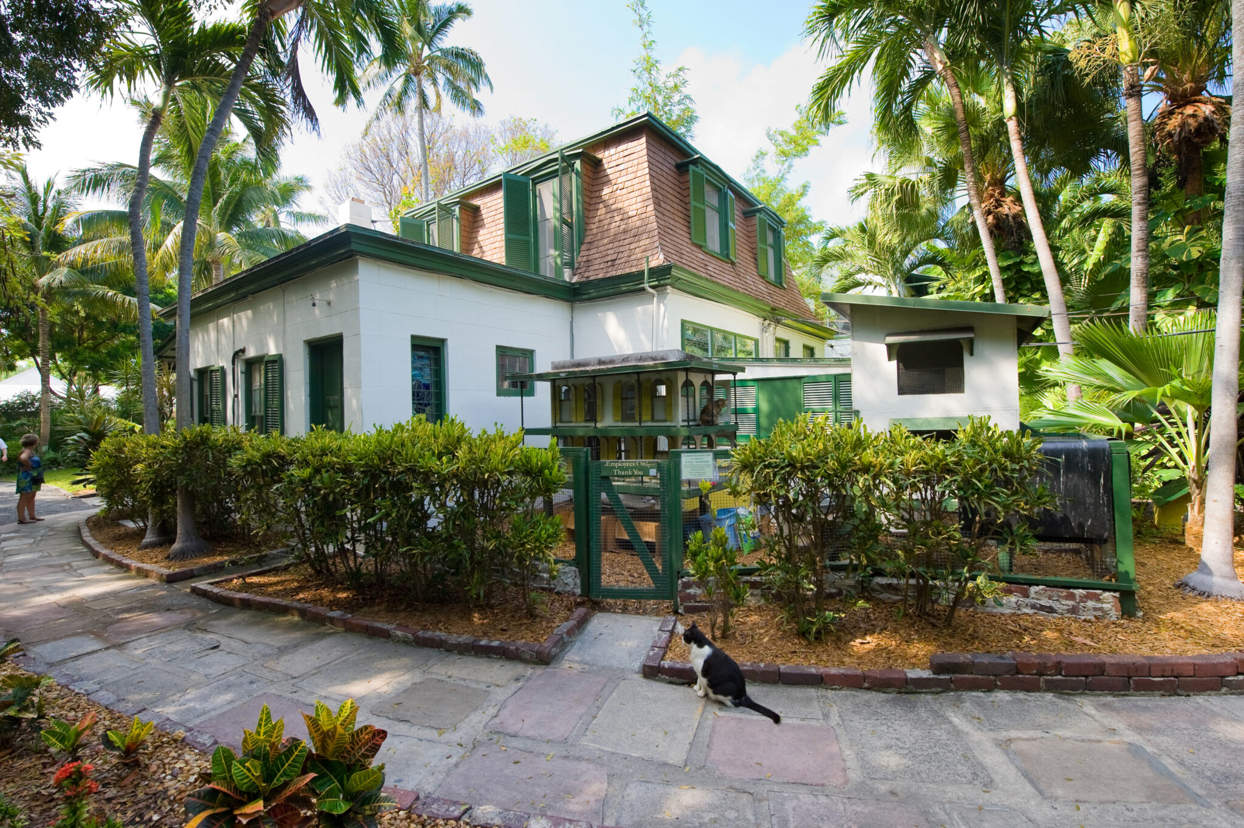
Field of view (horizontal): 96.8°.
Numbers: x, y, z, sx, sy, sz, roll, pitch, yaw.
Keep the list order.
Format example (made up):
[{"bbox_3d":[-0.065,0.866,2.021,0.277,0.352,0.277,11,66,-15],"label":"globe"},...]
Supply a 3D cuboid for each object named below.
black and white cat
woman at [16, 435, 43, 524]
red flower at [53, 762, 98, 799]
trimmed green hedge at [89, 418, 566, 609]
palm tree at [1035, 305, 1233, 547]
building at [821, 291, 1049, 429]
[{"bbox_3d":[0.565,1.330,2.930,0.490,0.410,0.200,-2,0,35],"label":"black and white cat"},{"bbox_3d":[-10.500,1.106,9.800,0.460,1.570,0.340,-2,0,38],"label":"woman"},{"bbox_3d":[-1.760,1.185,1.780,0.120,0.105,0.120,-1,0,-40],"label":"red flower"},{"bbox_3d":[-4.750,0.973,7.150,9.400,1.550,1.300,-2,0,33],"label":"trimmed green hedge"},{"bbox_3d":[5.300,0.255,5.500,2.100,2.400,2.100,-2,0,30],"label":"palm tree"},{"bbox_3d":[4.310,-0.007,7.638,2.350,3.050,2.200,-2,0,31],"label":"building"}]

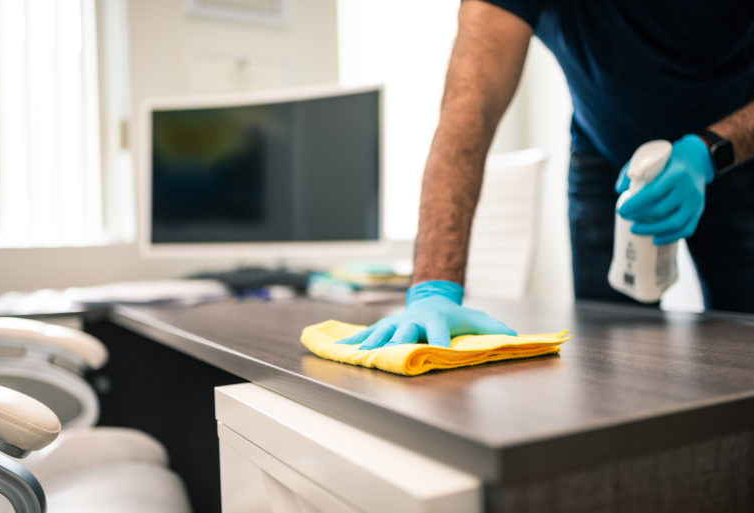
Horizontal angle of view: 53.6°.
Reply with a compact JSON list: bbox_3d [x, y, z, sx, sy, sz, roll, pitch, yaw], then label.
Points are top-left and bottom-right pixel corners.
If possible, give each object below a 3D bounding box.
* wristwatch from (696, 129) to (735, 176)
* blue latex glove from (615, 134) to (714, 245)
[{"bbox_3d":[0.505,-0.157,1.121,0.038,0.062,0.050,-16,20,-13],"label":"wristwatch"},{"bbox_3d":[0.425,-0.099,1.100,0.115,0.150,0.120,0,3,45],"label":"blue latex glove"}]

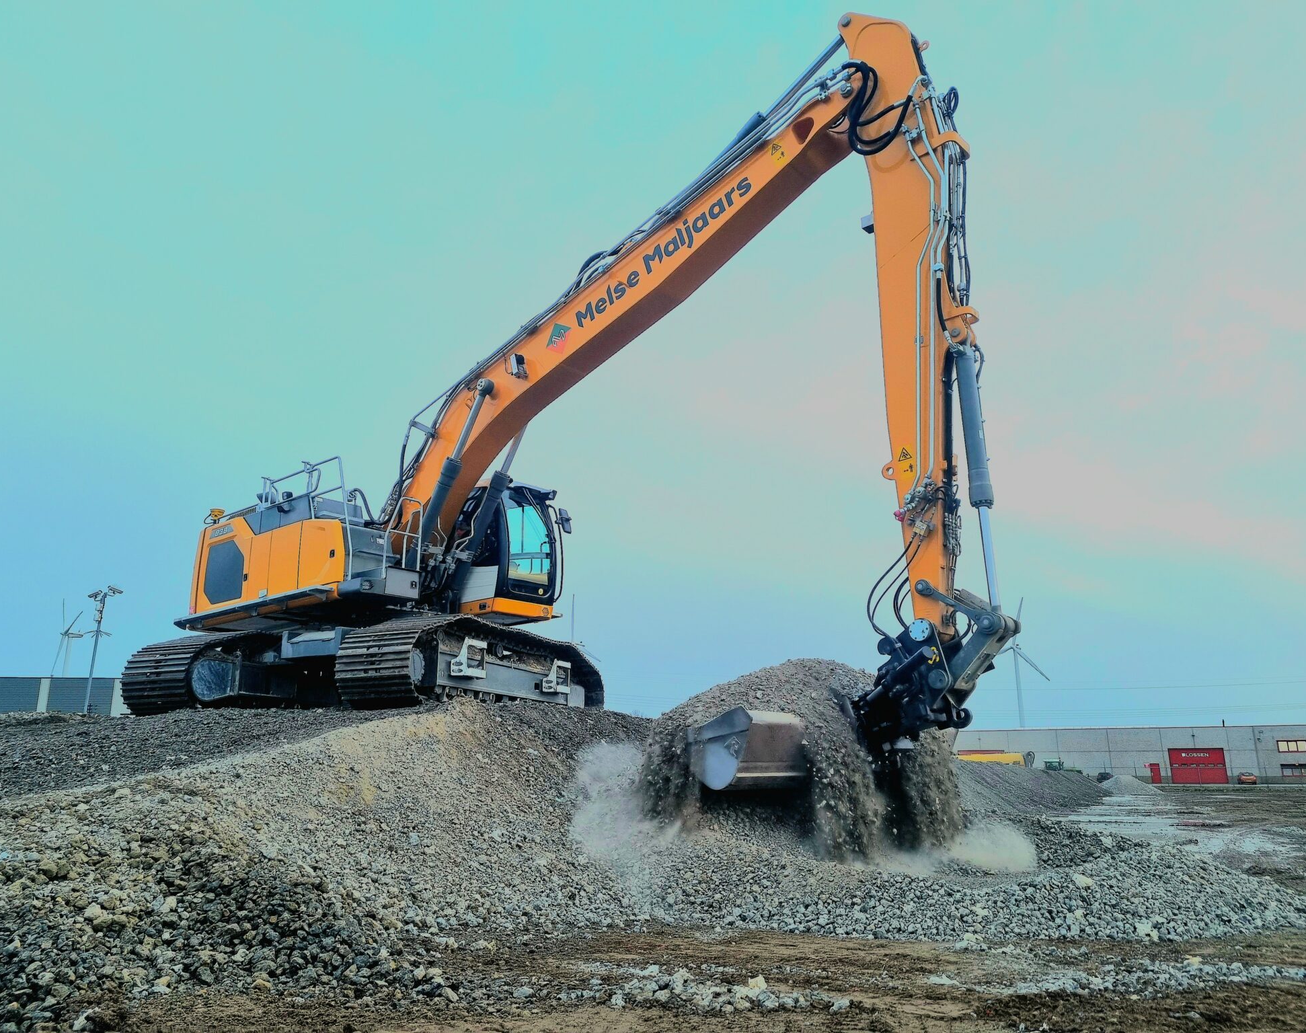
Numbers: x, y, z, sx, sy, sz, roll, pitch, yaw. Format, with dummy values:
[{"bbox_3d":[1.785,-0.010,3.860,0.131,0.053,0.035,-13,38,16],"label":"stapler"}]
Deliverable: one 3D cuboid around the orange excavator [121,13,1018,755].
[{"bbox_3d":[-1.566,-0.526,12.189,11.499,7.039,5.632,-13,-18,39],"label":"orange excavator"}]

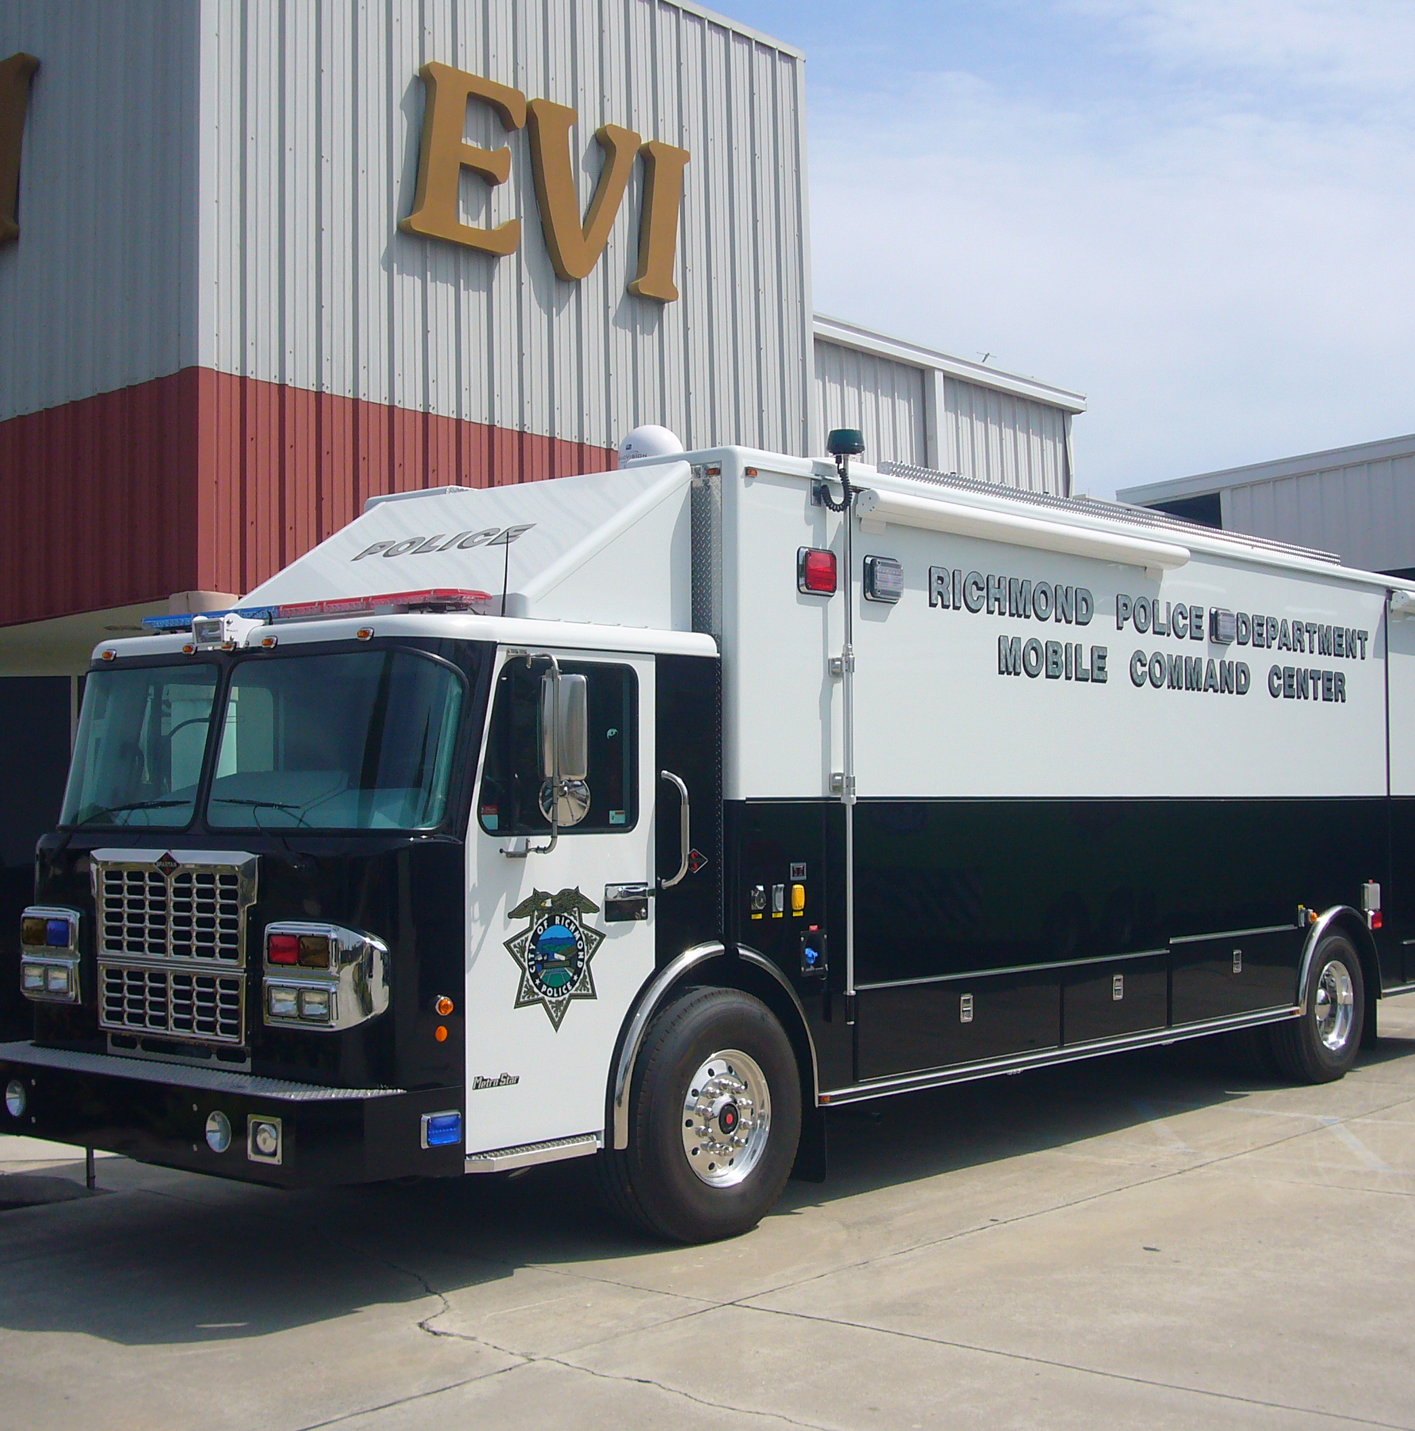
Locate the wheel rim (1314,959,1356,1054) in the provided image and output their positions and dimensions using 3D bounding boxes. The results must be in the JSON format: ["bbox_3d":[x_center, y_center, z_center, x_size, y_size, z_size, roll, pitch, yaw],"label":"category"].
[{"bbox_3d":[4.113,1.932,14.344,0.200,0.597,0.597,-2,-3,39],"label":"wheel rim"}]

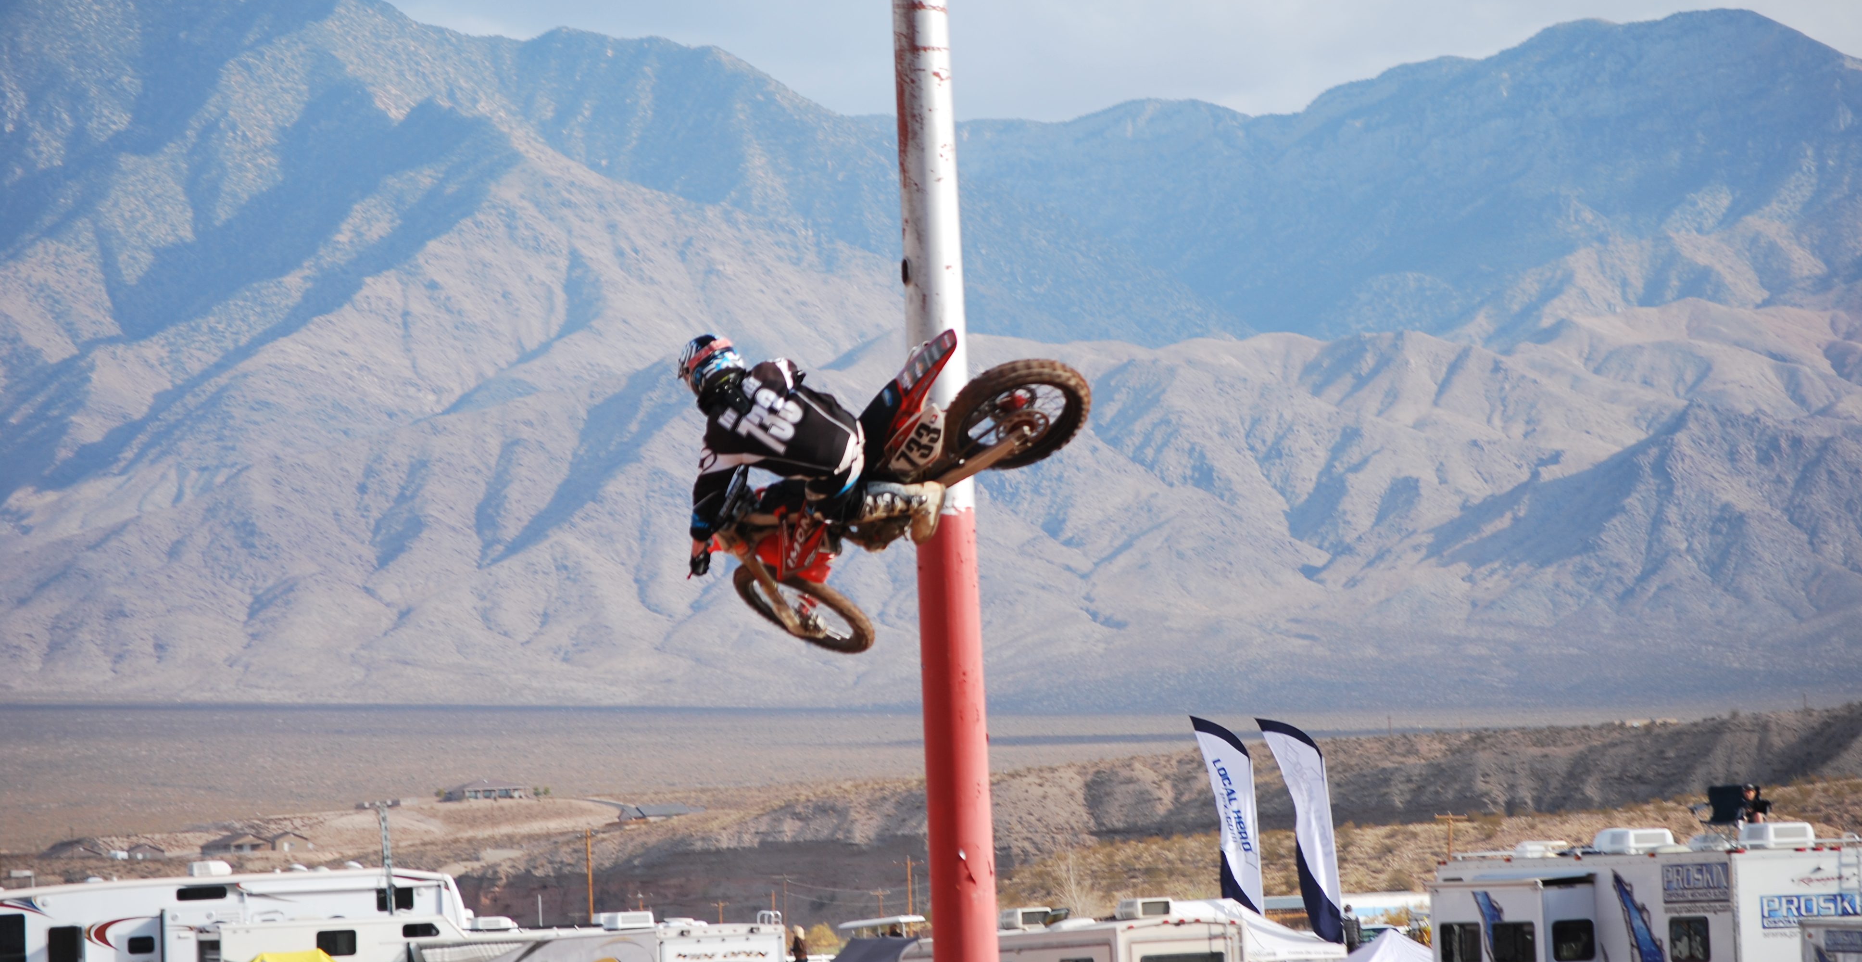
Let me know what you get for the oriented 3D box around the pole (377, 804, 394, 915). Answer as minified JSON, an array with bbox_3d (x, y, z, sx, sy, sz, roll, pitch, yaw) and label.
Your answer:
[{"bbox_3d":[-13.011,10.503,187.000,0.250,5.350,0.250,-2,-4,0],"label":"pole"}]

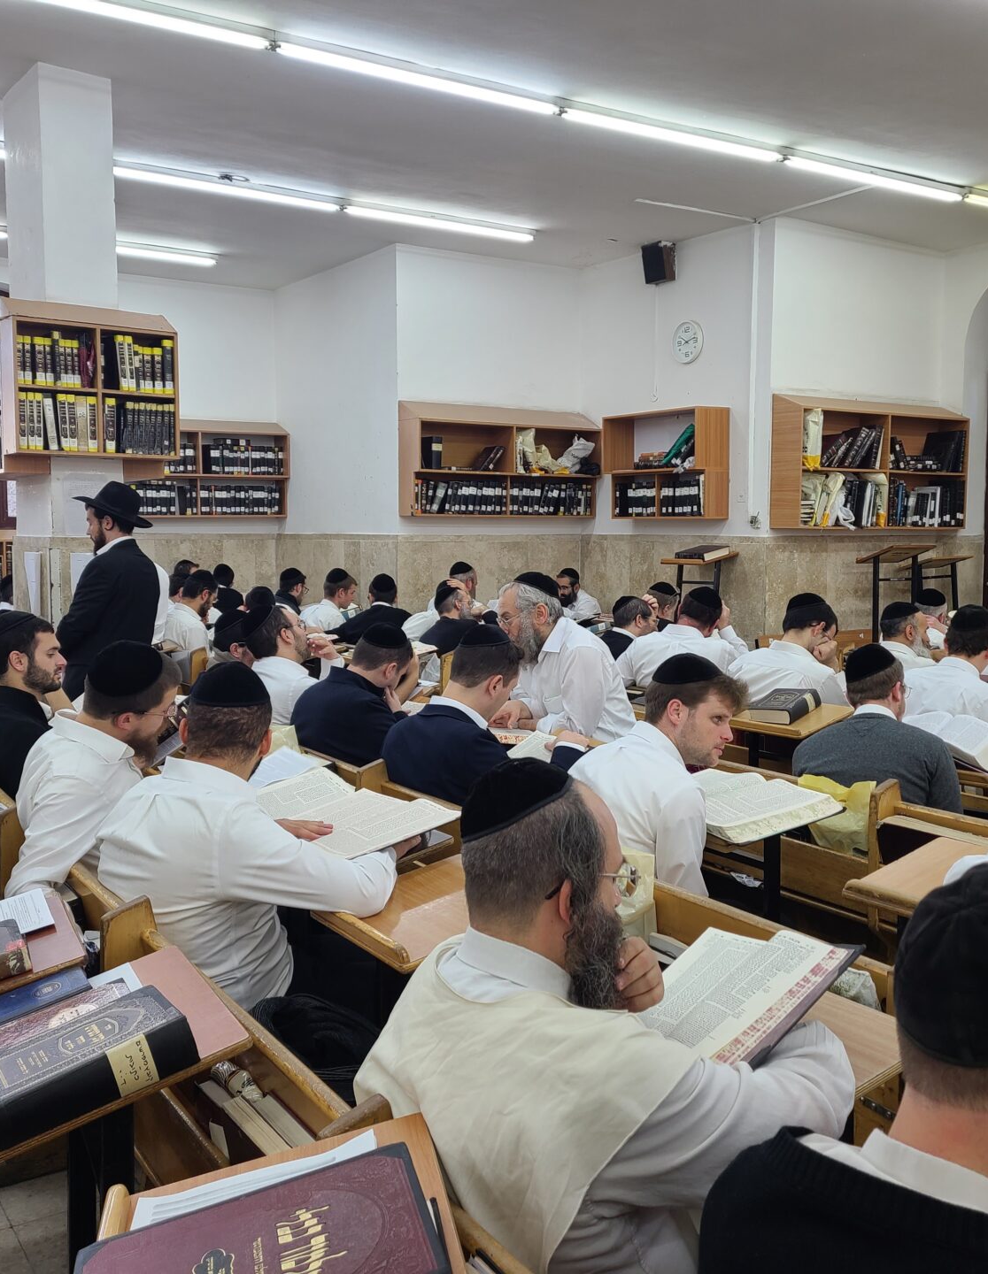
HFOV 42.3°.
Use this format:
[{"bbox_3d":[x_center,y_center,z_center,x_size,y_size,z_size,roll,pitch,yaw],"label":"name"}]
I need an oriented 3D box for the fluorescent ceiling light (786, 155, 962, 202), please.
[{"bbox_3d":[2.280,-2.733,7.556,1.530,0.090,0.080,-3,6,-32],"label":"fluorescent ceiling light"}]

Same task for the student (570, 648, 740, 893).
[{"bbox_3d":[0.496,0.672,2.845,0.760,1.250,0.540,-3,6,-28],"label":"student"}]

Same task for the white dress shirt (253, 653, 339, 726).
[{"bbox_3d":[-0.678,0.358,4.450,0.450,0.600,0.460,-3,5,-32],"label":"white dress shirt"}]

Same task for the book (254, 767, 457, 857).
[{"bbox_3d":[-0.310,0.356,2.600,0.430,0.060,0.320,4,10,43],"label":"book"}]

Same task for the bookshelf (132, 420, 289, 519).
[{"bbox_3d":[-2.480,-1.410,10.628,1.580,0.830,0.290,-3,5,-32],"label":"bookshelf"}]

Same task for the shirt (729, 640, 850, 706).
[{"bbox_3d":[1.180,0.209,5.100,0.400,0.450,0.470,-3,6,-36],"label":"shirt"}]

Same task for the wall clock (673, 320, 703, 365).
[{"bbox_3d":[1.416,-2.153,9.324,0.050,0.310,0.310,-3,6,-32],"label":"wall clock"}]

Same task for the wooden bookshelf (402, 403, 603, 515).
[{"bbox_3d":[0.062,-1.364,9.953,1.635,0.867,0.315,-3,5,-33],"label":"wooden bookshelf"}]

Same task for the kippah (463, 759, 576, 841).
[{"bbox_3d":[0.026,0.197,1.600,0.150,0.070,0.150,-30,16,-19],"label":"kippah"}]

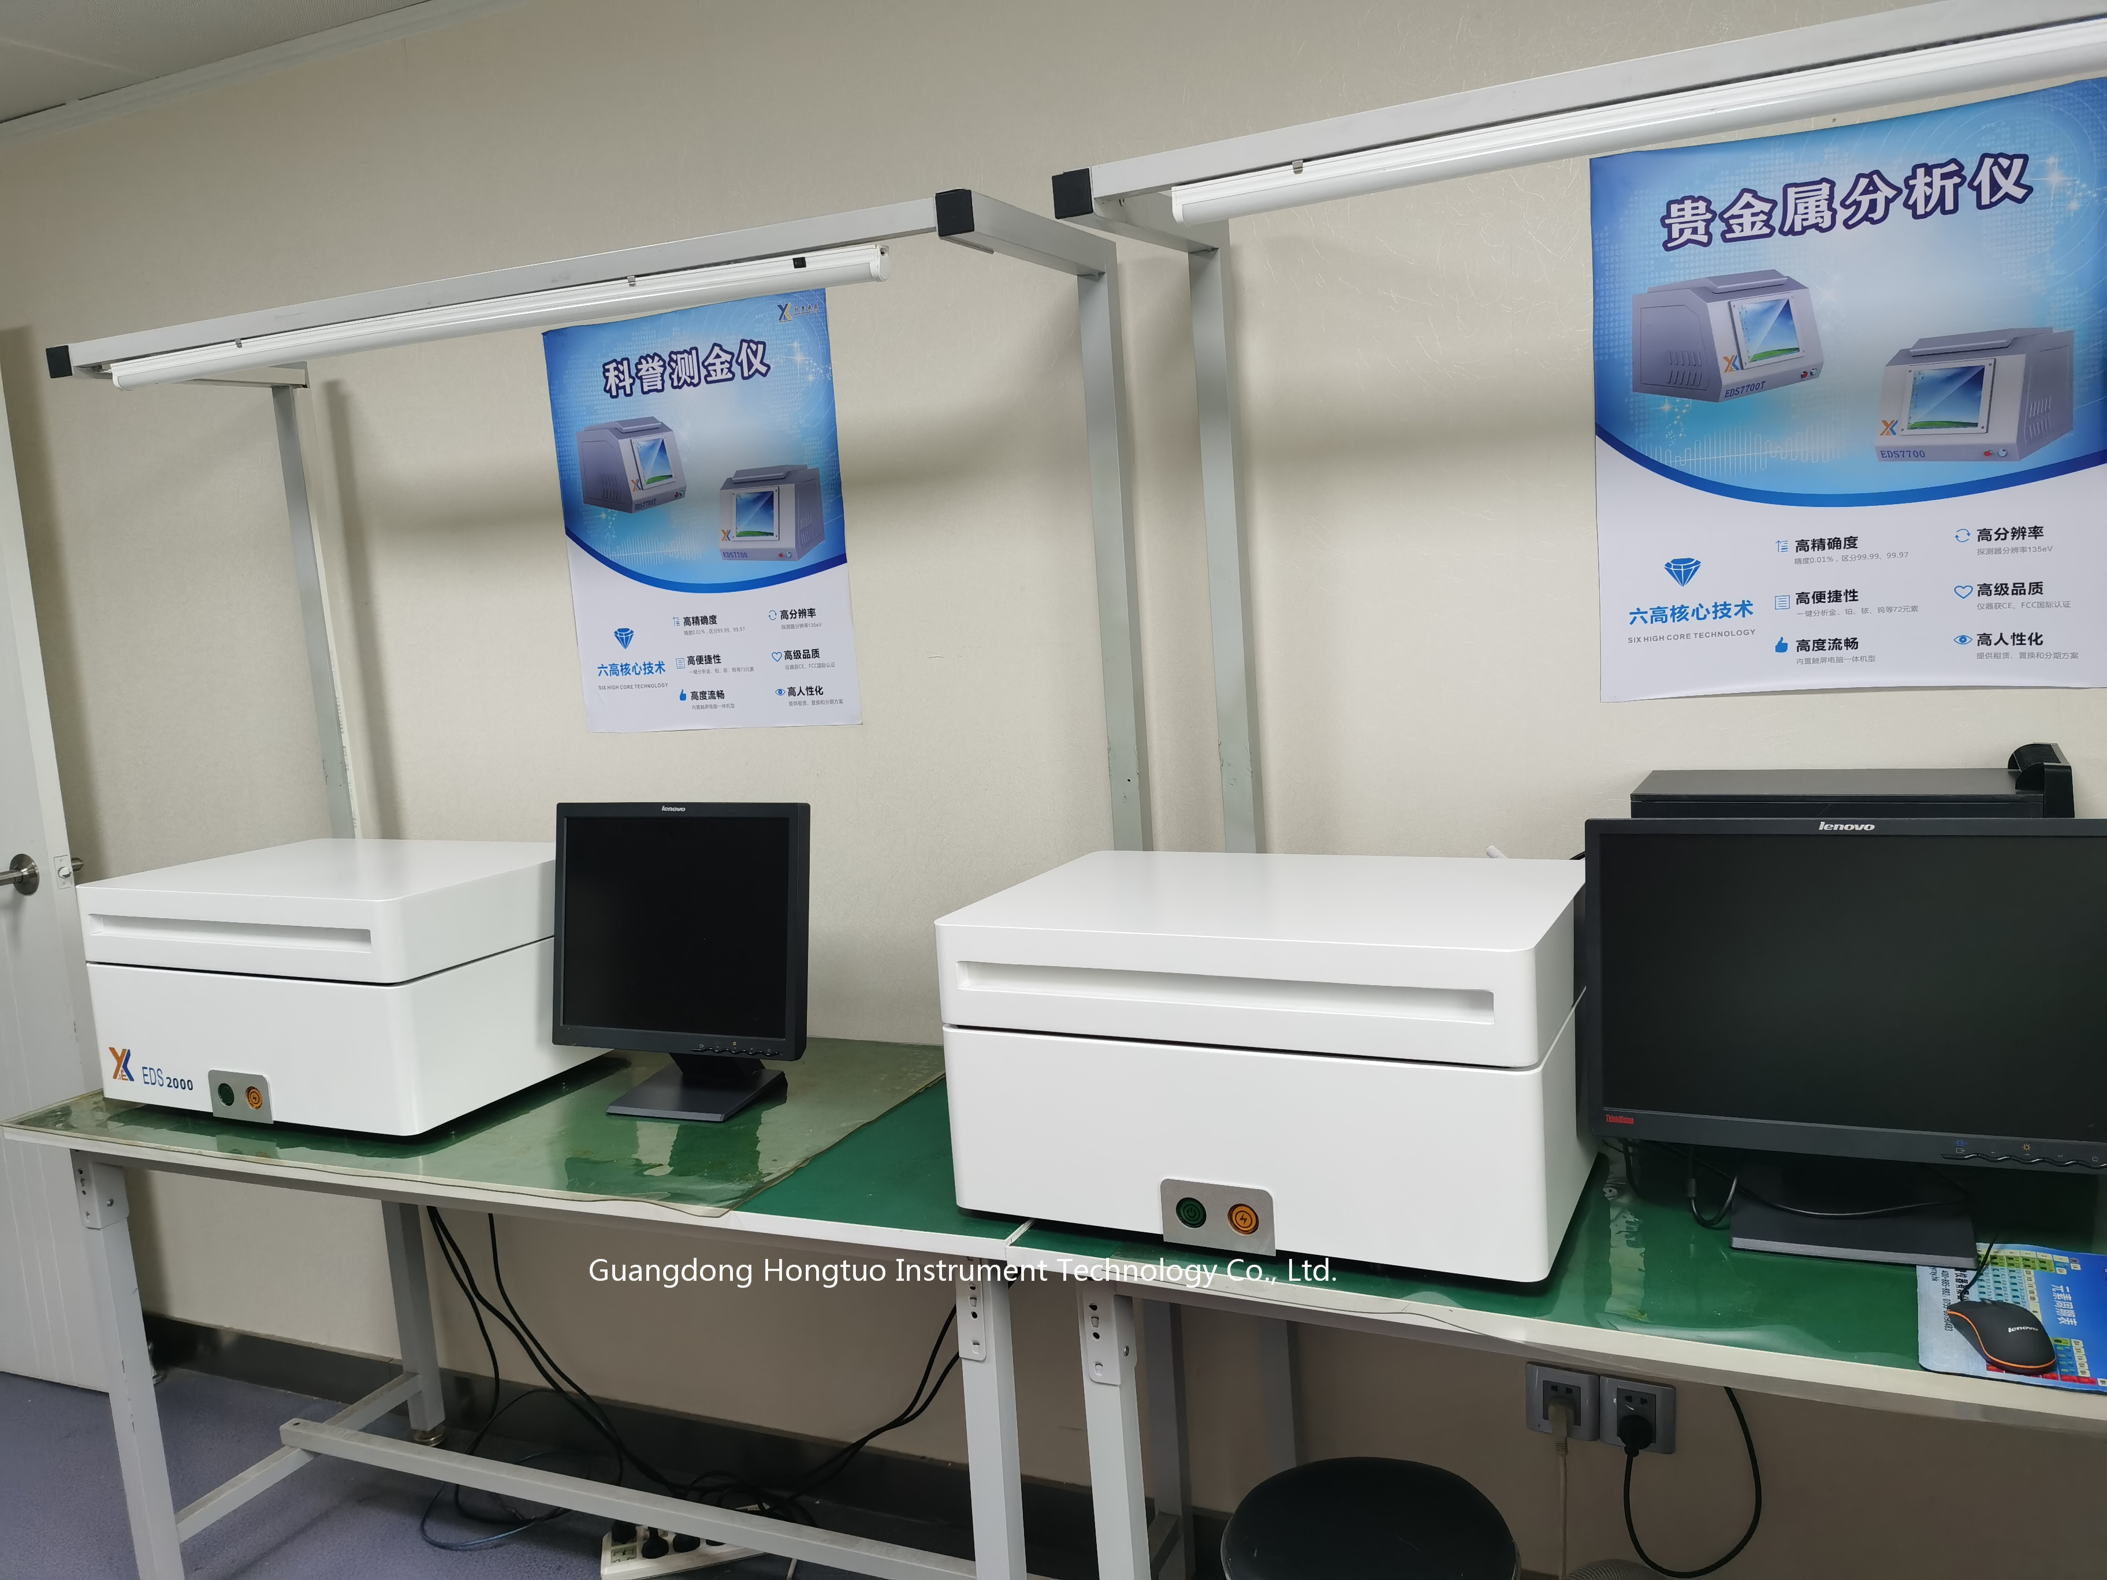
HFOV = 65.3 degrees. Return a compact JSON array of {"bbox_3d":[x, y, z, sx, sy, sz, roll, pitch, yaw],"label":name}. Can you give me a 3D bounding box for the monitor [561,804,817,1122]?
[{"bbox_3d":[-0.470,0.208,2.124,0.368,0.389,0.172,0,9,22],"label":"monitor"}]

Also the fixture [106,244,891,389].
[{"bbox_3d":[-0.726,-0.565,2.012,1.196,0.036,0.030,0,9,24],"label":"fixture"}]

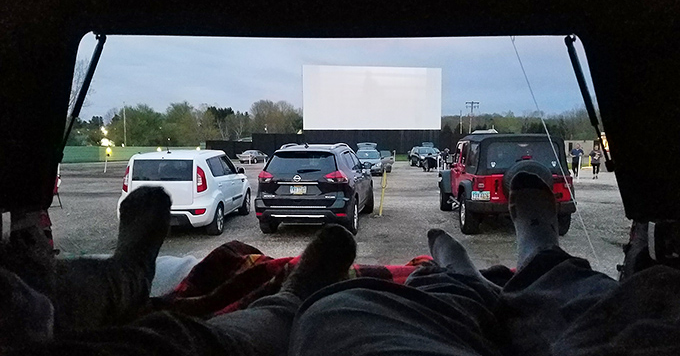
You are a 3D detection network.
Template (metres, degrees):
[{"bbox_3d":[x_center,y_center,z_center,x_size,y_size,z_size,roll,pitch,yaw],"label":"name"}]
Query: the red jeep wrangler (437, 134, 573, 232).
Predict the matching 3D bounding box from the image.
[{"bbox_3d":[3.169,0.028,10.371,1.900,1.820,4.620,0,4,4],"label":"red jeep wrangler"}]

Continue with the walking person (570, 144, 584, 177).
[{"bbox_3d":[12.324,-0.900,26.500,0.620,1.749,0.420,1,4,20],"label":"walking person"}]

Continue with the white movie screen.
[{"bbox_3d":[5.654,-13.215,85.197,23.592,10.527,0.500,-1,3,-10],"label":"white movie screen"}]

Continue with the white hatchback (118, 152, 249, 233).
[{"bbox_3d":[-3.112,0.175,10.951,1.820,1.620,4.120,0,5,1],"label":"white hatchback"}]

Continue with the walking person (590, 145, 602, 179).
[{"bbox_3d":[12.506,-0.763,24.900,0.600,1.672,0.420,1,4,20],"label":"walking person"}]

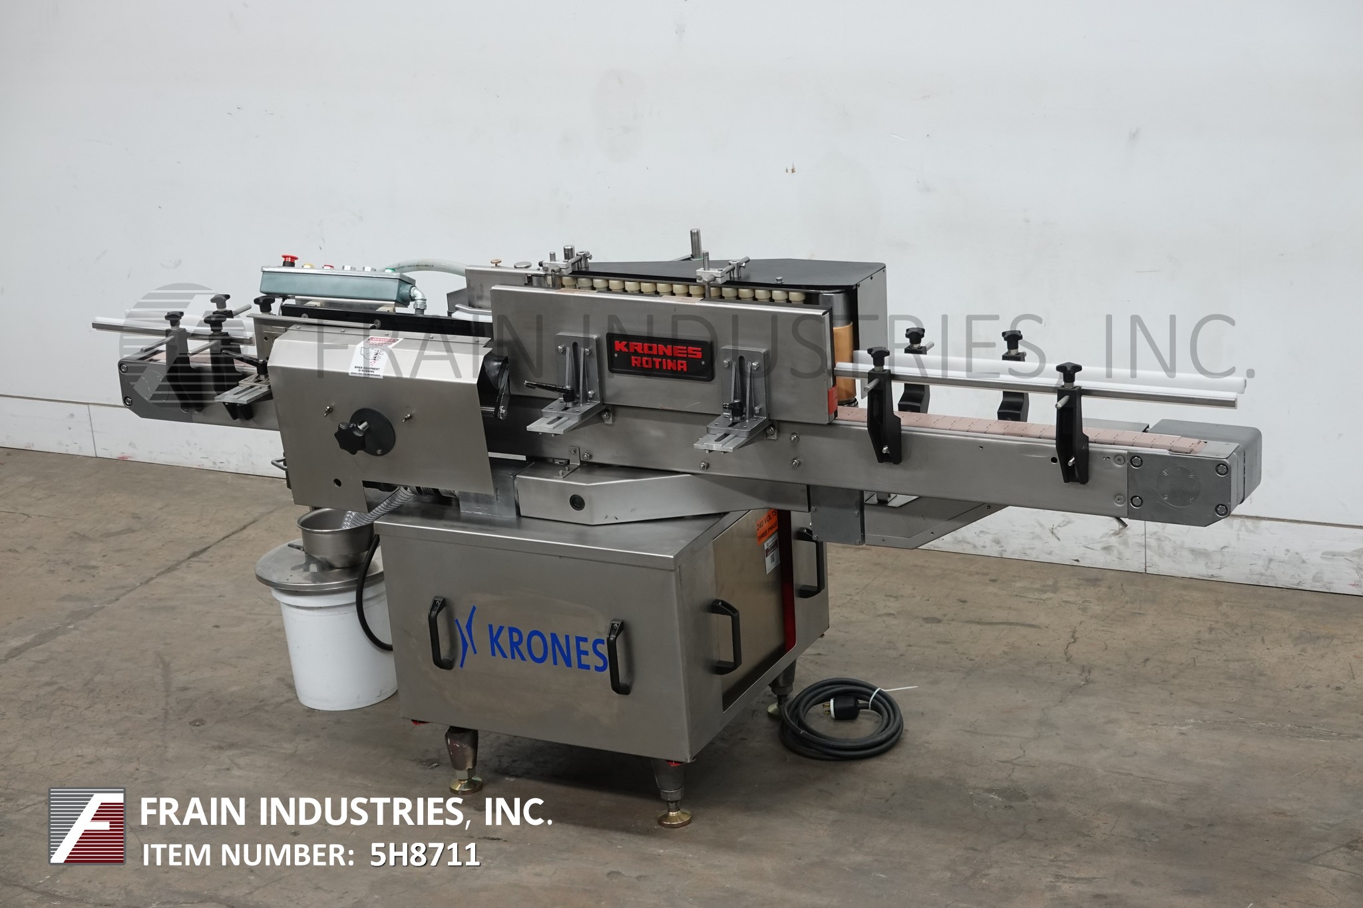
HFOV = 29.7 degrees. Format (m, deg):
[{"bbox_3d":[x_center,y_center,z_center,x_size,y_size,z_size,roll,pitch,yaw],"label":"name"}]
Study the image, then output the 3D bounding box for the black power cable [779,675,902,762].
[{"bbox_3d":[0.376,0.625,6.061,0.300,0.060,0.330,-4,19,0],"label":"black power cable"}]

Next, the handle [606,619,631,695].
[{"bbox_3d":[-0.140,0.441,5.472,0.023,0.172,0.047,6,21,26],"label":"handle"}]

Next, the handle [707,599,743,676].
[{"bbox_3d":[0.099,0.397,5.560,0.050,0.172,0.023,6,21,26],"label":"handle"}]

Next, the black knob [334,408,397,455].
[{"bbox_3d":[-0.705,-0.032,5.680,0.118,0.114,0.080,6,28,26],"label":"black knob"}]

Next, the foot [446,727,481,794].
[{"bbox_3d":[-0.501,0.692,5.885,0.078,0.160,0.078,-3,19,1],"label":"foot"}]

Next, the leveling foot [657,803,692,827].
[{"bbox_3d":[-0.016,0.789,5.680,0.078,0.047,0.078,-3,19,1],"label":"leveling foot"}]

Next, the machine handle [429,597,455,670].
[{"bbox_3d":[-0.533,0.403,5.662,0.023,0.172,0.047,6,21,26],"label":"machine handle"}]

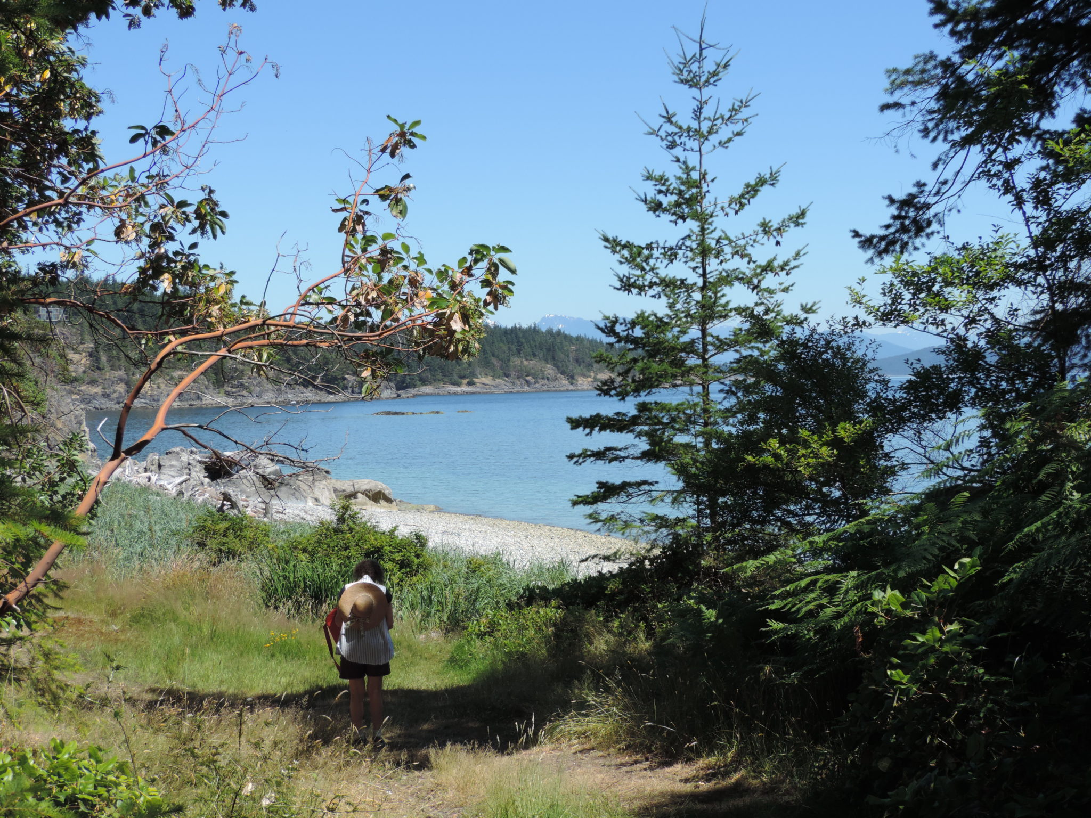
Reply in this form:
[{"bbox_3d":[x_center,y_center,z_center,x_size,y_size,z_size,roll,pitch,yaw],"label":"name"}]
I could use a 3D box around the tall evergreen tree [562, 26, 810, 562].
[{"bbox_3d":[2.123,-1.762,19.800,3.600,7.900,3.500,0,2,0],"label":"tall evergreen tree"}]

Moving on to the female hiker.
[{"bbox_3d":[-1.544,2.061,11.500,0.510,1.580,0.400,0,2,-3],"label":"female hiker"}]

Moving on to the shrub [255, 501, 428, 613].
[{"bbox_3d":[-2.814,2.063,18.800,2.350,1.600,2.000,0,2,0],"label":"shrub"}]

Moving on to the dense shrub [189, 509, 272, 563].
[{"bbox_3d":[-5.080,2.036,21.800,1.400,0.900,1.200,0,2,0],"label":"dense shrub"}]

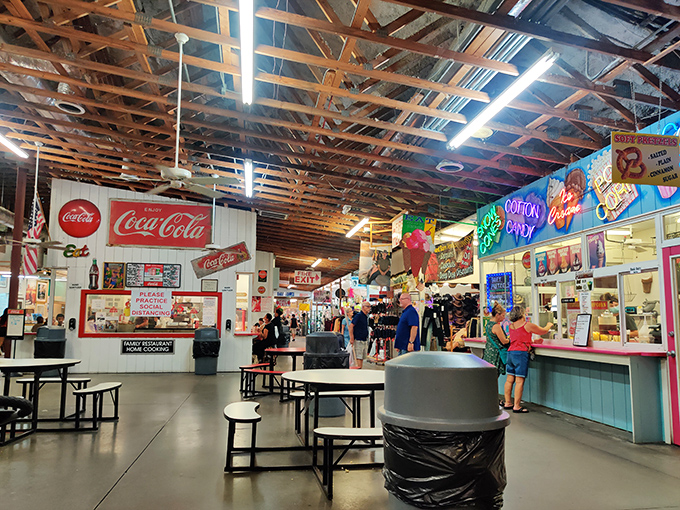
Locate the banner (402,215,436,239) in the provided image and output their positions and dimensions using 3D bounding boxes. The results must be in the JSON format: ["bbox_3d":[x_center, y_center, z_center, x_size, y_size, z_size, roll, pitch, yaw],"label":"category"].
[{"bbox_3d":[1.469,-0.453,9.800,0.720,0.550,0.050,4,-8,-25],"label":"banner"}]

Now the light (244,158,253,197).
[{"bbox_3d":[-1.507,-1.216,8.756,0.120,0.100,2.440,2,-7,-9],"label":"light"}]

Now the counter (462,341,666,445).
[{"bbox_3d":[2.889,1.765,7.732,0.390,0.930,4.370,2,-7,-9],"label":"counter"}]

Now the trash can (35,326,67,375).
[{"bbox_3d":[-6.053,2.000,11.062,0.610,1.010,0.610,2,-7,-9],"label":"trash can"}]

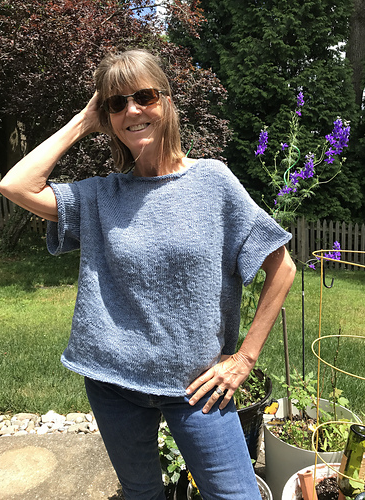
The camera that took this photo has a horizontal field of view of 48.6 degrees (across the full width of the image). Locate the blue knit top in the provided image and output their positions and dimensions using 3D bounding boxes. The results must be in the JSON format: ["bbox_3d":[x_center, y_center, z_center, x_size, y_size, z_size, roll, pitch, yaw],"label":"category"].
[{"bbox_3d":[-0.035,0.065,1.120,0.610,0.570,0.330,2,7,16],"label":"blue knit top"}]

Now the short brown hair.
[{"bbox_3d":[-0.115,-0.354,1.060,0.195,0.285,0.215,-7,9,13],"label":"short brown hair"}]

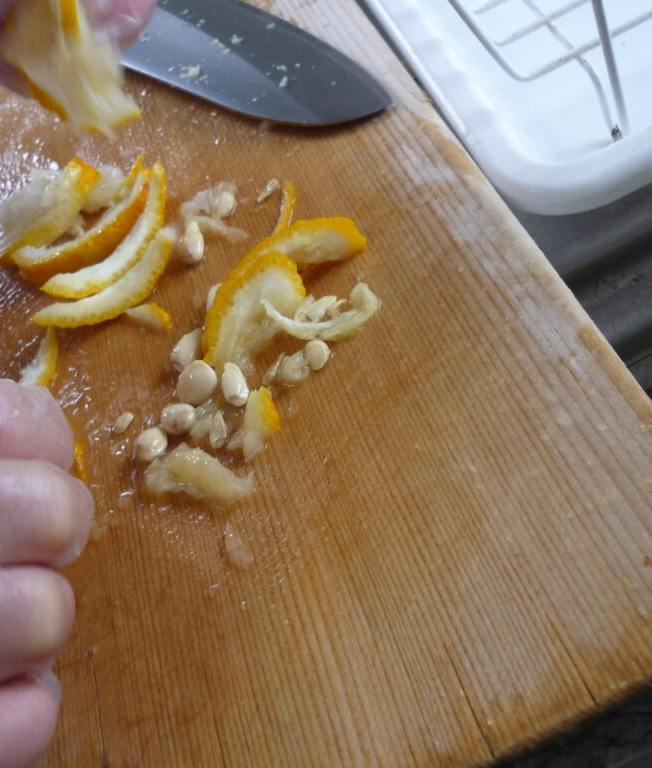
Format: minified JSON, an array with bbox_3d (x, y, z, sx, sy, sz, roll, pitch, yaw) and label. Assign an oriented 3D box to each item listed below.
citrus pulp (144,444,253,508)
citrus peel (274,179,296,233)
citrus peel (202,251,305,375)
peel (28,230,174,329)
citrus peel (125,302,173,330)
[{"bbox_3d":[-0.033,0.023,0.242,0.030,0.009,0.013,4,58,31],"label":"citrus pulp"},{"bbox_3d":[-0.012,-0.054,0.292,0.005,0.005,0.024,-8,52,23],"label":"citrus peel"},{"bbox_3d":[-0.020,-0.018,0.263,0.036,0.014,0.019,-48,48,-12],"label":"citrus peel"},{"bbox_3d":[-0.067,-0.027,0.298,0.051,0.009,0.022,-32,47,3],"label":"peel"},{"bbox_3d":[-0.053,-0.020,0.288,0.022,0.006,0.008,16,65,36],"label":"citrus peel"}]

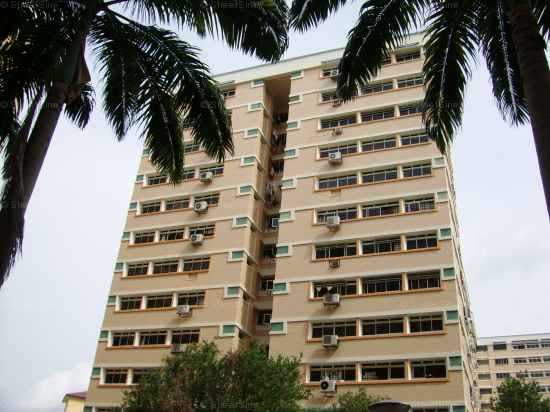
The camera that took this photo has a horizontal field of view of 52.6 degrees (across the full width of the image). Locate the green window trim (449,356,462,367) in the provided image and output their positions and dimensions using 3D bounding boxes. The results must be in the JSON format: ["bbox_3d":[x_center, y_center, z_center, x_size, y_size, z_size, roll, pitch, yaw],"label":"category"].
[{"bbox_3d":[10.422,8.979,32.098,0.750,0.570,0.100,-7,-31,20],"label":"green window trim"}]

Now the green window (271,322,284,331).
[{"bbox_3d":[0.148,7.959,36.610,0.880,0.550,0.100,-7,-33,20],"label":"green window"}]

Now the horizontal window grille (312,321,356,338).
[{"bbox_3d":[3.637,7.601,33.936,2.830,1.080,0.140,-7,-33,20],"label":"horizontal window grille"}]

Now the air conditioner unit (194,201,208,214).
[{"bbox_3d":[-5.806,-0.010,43.615,0.920,0.650,0.350,-8,-33,20],"label":"air conditioner unit"}]

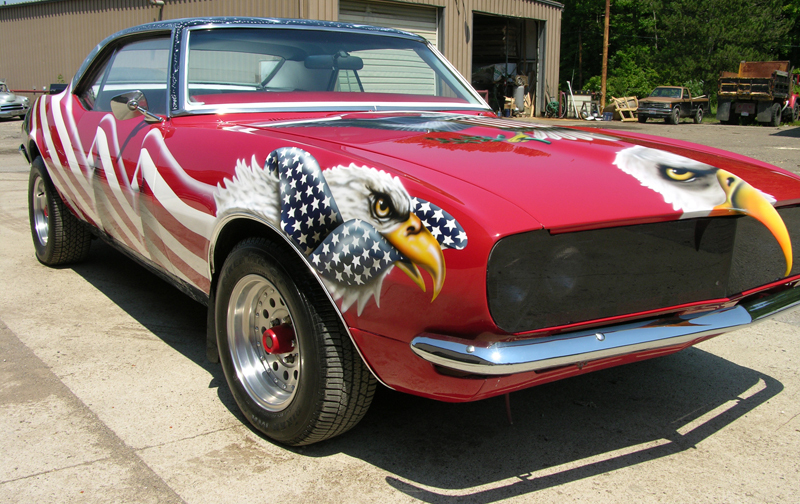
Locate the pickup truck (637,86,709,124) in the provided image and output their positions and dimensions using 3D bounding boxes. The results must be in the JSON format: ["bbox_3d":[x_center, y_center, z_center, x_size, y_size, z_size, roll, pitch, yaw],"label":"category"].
[{"bbox_3d":[12.651,-6.772,37.287,1.670,1.640,4.800,9,14,38],"label":"pickup truck"}]

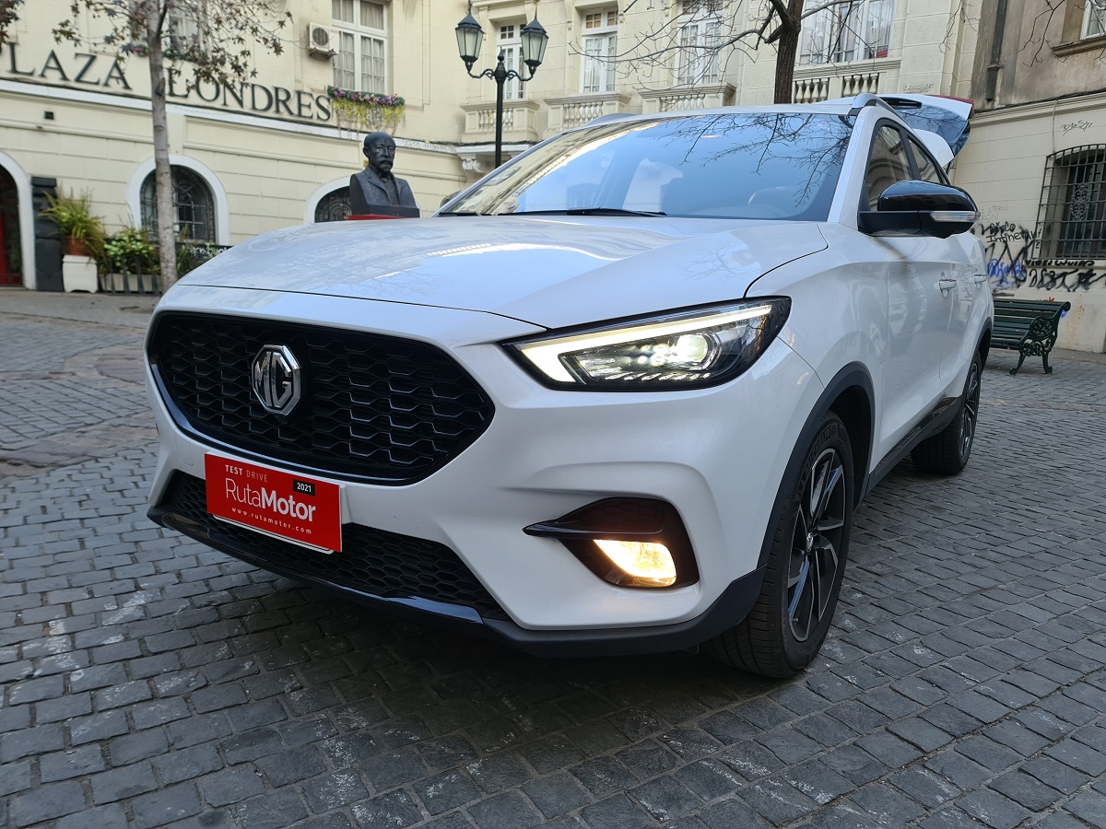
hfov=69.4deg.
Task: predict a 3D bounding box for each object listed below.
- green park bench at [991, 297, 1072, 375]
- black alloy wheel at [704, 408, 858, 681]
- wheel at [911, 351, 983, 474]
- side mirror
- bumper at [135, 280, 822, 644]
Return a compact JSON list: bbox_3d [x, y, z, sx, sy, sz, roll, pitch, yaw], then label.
[{"bbox_3d":[5.292,-1.027,9.855,0.800,0.830,1.600,-2,12,-23],"label":"green park bench"},{"bbox_3d":[0.537,0.288,1.916,0.220,0.646,0.646,9,12,31],"label":"black alloy wheel"},{"bbox_3d":[1.988,-0.028,4.031,0.220,0.646,0.646,10,12,33],"label":"wheel"},{"bbox_3d":[1.019,-0.562,2.191,0.280,0.165,0.200,10,12,33],"label":"side mirror"},{"bbox_3d":[-0.392,0.043,1.842,1.790,0.660,0.620,10,12,33],"label":"bumper"}]

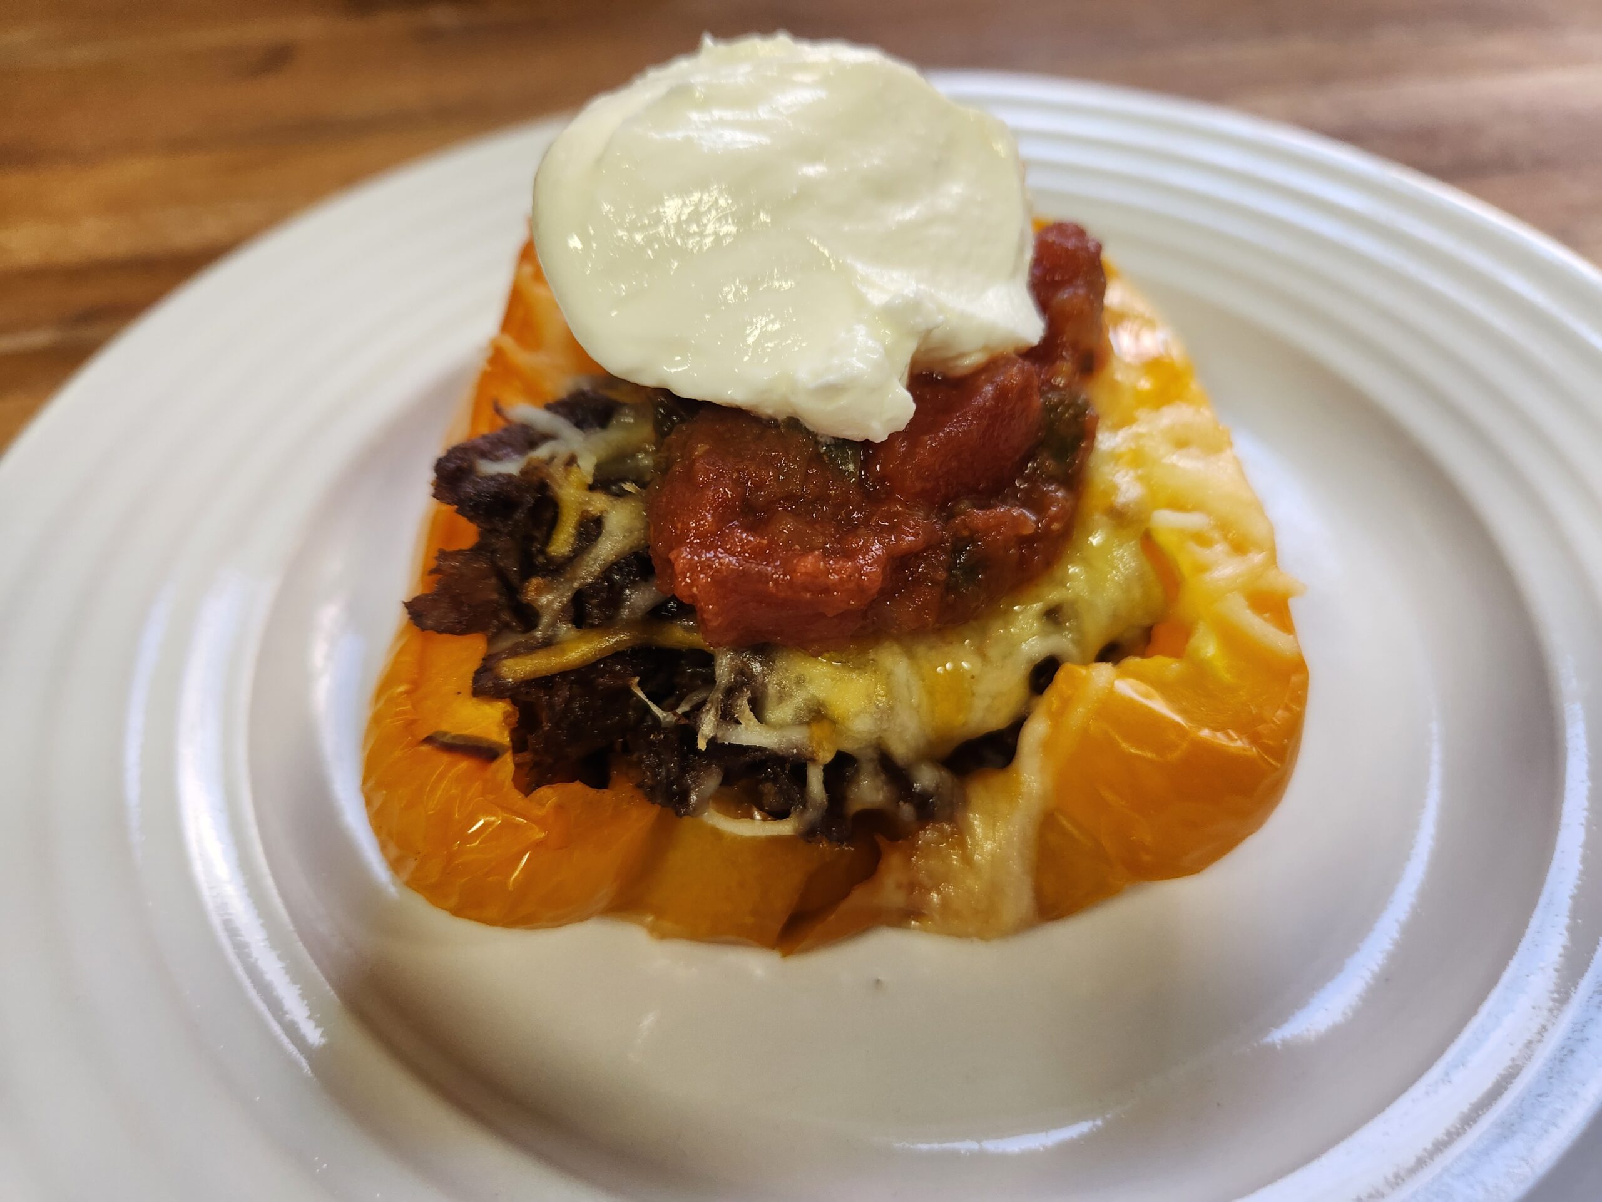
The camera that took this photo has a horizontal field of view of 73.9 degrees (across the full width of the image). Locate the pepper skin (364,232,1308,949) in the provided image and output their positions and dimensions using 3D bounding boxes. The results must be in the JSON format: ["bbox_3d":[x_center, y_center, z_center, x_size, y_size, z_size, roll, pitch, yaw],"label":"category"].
[{"bbox_3d":[0.003,-0.007,0.131,0.095,0.039,0.097,-3,47,1],"label":"pepper skin"}]

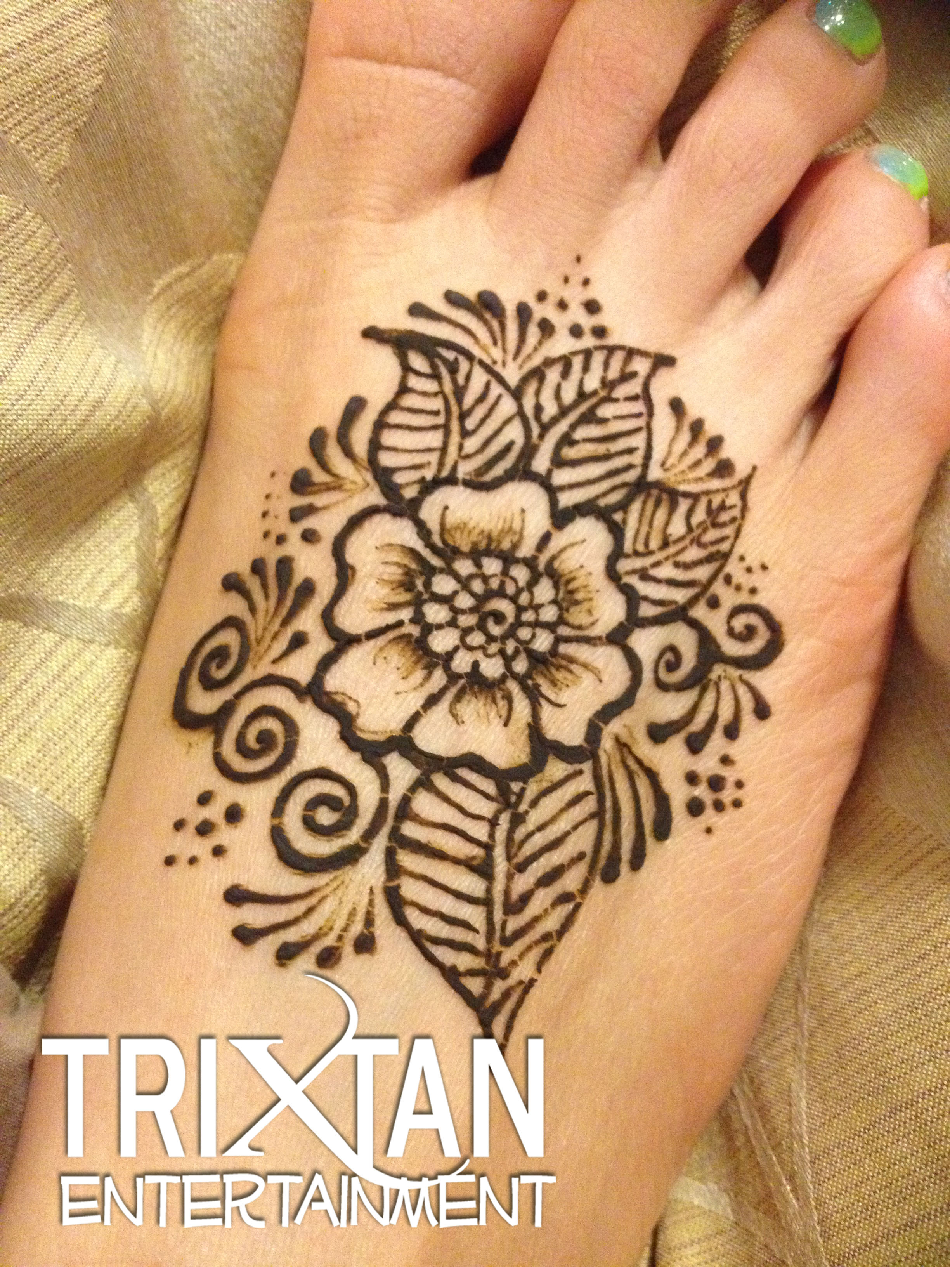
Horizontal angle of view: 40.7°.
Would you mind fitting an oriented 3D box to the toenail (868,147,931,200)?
[{"bbox_3d":[0.054,-0.059,0.163,0.009,0.003,0.007,36,42,-6],"label":"toenail"}]

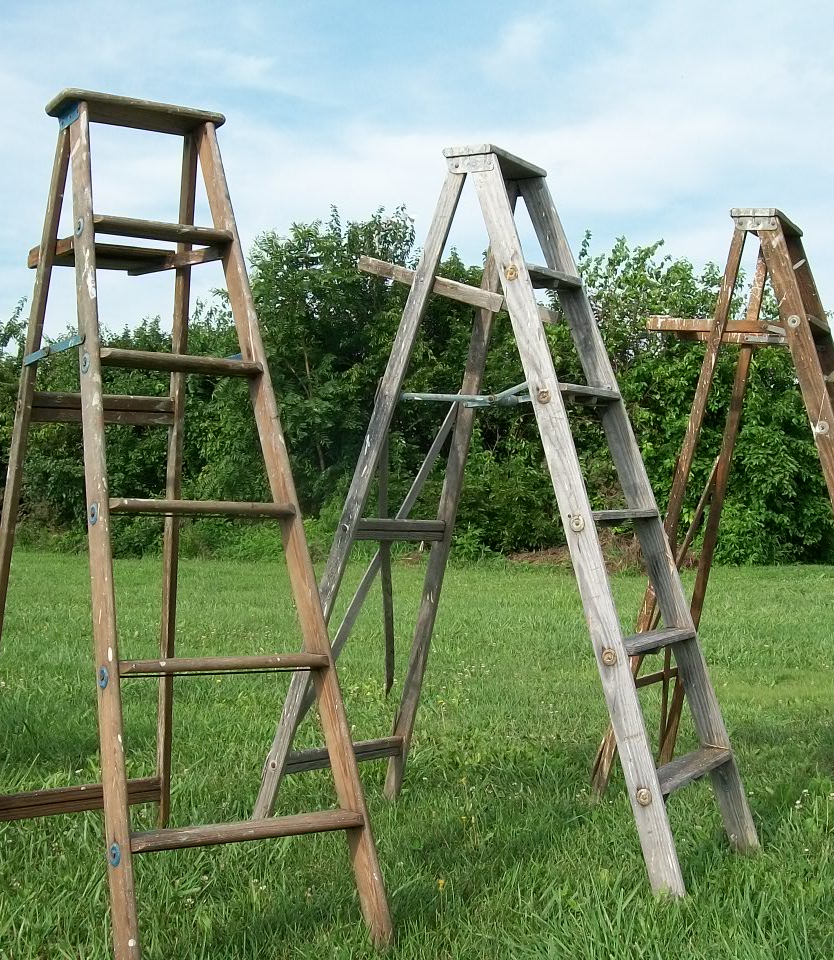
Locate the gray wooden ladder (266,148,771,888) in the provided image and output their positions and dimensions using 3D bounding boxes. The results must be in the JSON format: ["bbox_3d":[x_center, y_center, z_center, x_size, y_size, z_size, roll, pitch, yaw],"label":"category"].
[{"bbox_3d":[0.221,0.045,3.324,1.131,1.694,0.569,0,-2,30],"label":"gray wooden ladder"}]

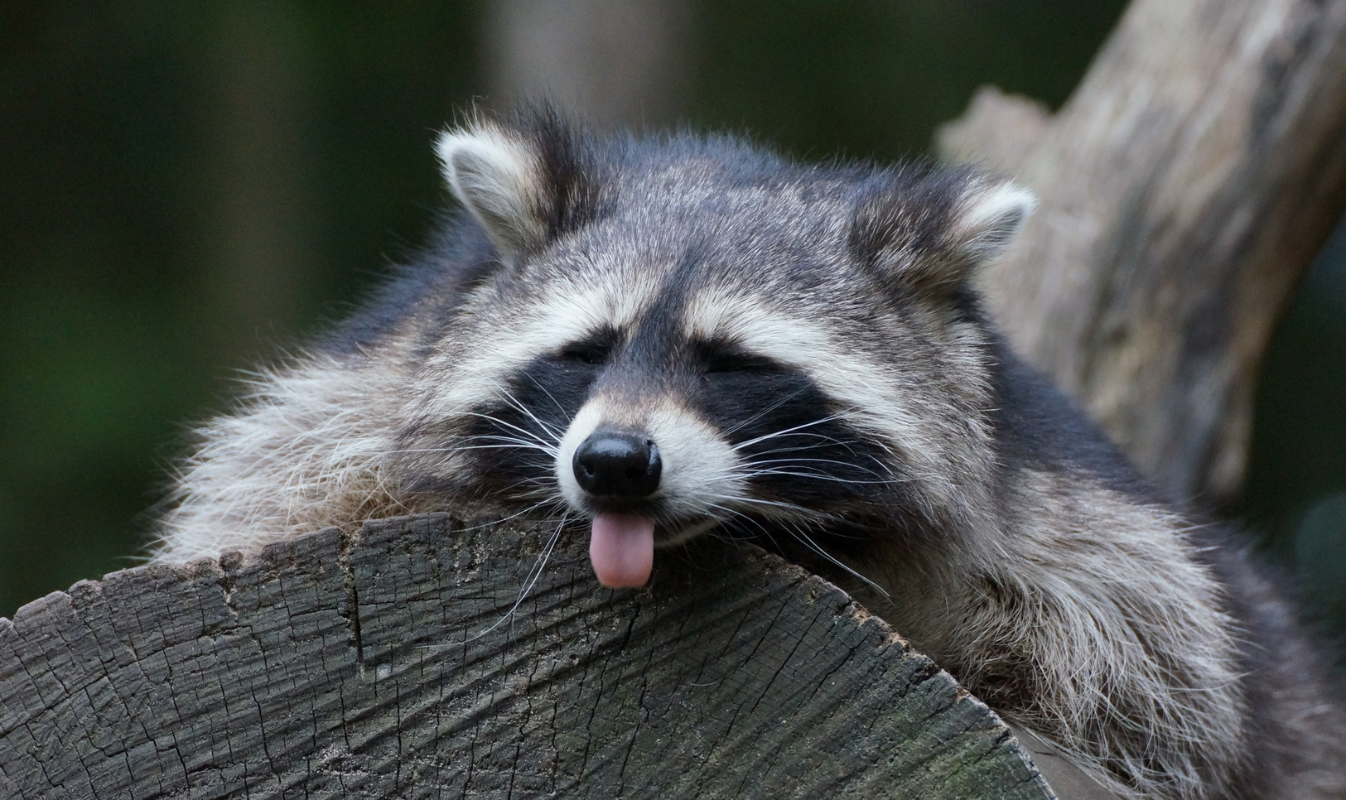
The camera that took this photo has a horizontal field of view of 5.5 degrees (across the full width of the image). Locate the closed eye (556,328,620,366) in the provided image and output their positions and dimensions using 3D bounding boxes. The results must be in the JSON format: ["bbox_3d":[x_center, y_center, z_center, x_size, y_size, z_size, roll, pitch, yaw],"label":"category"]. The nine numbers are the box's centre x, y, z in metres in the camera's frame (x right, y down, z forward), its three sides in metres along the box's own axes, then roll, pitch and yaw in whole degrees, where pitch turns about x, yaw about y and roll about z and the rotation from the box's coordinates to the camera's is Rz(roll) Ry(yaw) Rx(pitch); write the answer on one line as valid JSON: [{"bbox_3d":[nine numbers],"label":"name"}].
[{"bbox_3d":[-0.026,-0.016,4.272,0.020,0.011,0.010,8,9,23],"label":"closed eye"}]

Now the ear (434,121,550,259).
[{"bbox_3d":[-0.056,-0.064,4.335,0.036,0.042,0.028,-1,5,23],"label":"ear"}]

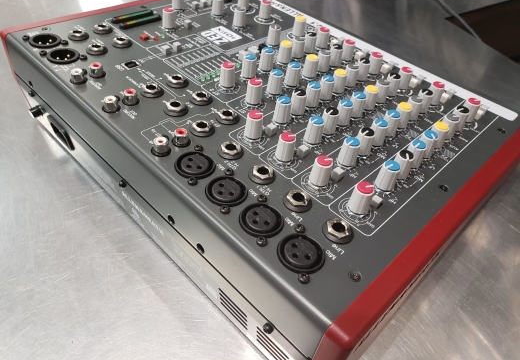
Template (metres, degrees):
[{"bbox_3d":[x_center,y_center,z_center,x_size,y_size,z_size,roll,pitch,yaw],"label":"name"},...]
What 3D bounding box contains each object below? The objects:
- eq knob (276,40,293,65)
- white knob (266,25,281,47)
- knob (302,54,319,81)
[{"bbox_3d":[0.019,-0.098,0.297,0.011,0.014,0.011,-14,48,-20],"label":"eq knob"},{"bbox_3d":[0.011,-0.117,0.316,0.011,0.014,0.011,3,44,-4],"label":"white knob"},{"bbox_3d":[0.038,-0.087,0.298,0.010,0.014,0.010,-4,45,-13],"label":"knob"}]

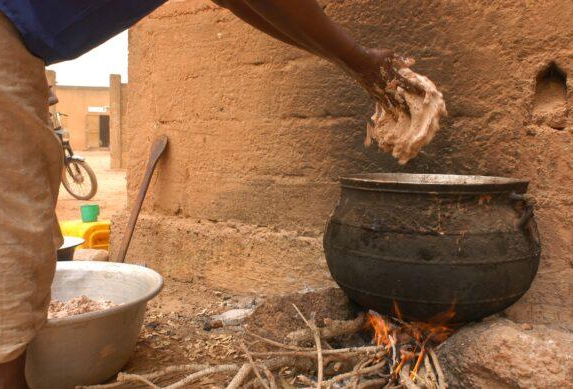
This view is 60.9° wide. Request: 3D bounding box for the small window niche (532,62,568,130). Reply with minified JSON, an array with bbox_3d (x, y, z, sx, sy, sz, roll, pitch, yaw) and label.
[{"bbox_3d":[0.825,-0.297,1.520,0.100,0.205,0.100,5,7,32],"label":"small window niche"}]

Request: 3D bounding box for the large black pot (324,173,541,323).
[{"bbox_3d":[0.366,0.135,1.300,0.540,0.360,0.540,1,6,0],"label":"large black pot"}]

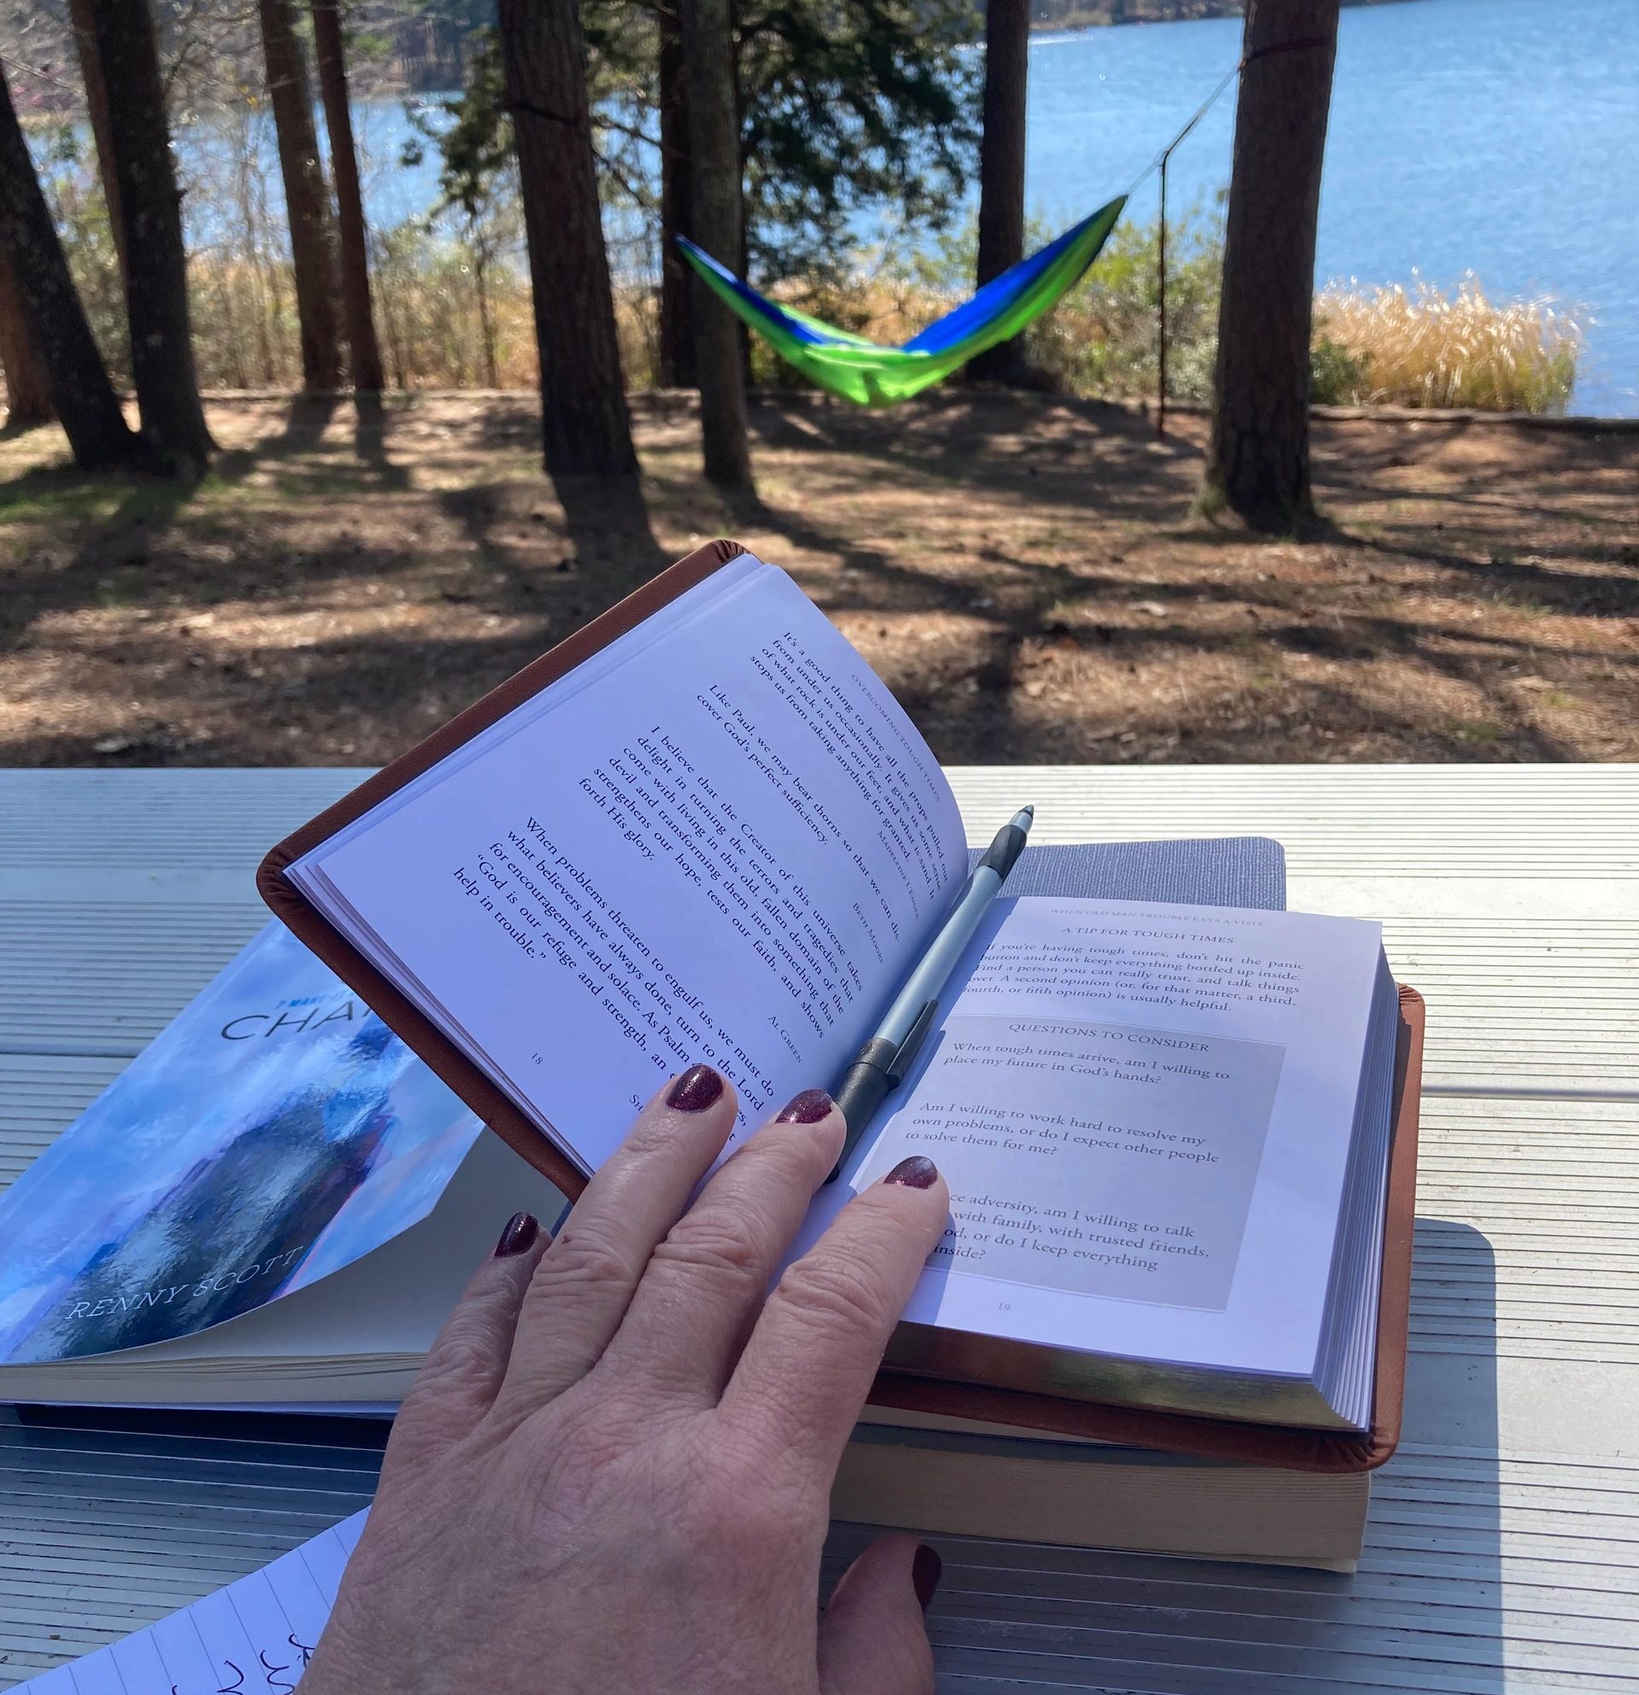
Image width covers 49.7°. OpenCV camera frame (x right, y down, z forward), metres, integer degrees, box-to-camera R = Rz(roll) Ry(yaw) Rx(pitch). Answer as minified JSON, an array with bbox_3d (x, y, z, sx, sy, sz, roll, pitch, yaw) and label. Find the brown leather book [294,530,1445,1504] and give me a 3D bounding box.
[{"bbox_3d":[0.024,0.013,0.361,0.196,0.106,0.161,5,27,19],"label":"brown leather book"}]

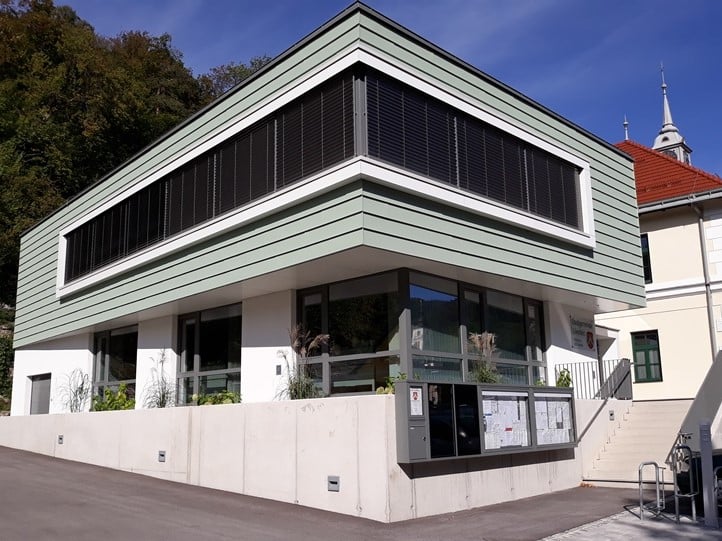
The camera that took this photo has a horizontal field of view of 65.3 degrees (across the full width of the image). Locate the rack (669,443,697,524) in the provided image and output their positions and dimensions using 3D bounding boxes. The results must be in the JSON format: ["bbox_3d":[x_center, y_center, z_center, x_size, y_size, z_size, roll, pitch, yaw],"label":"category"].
[{"bbox_3d":[4.426,2.909,7.721,0.600,0.970,0.150,12,-19,-42],"label":"rack"}]

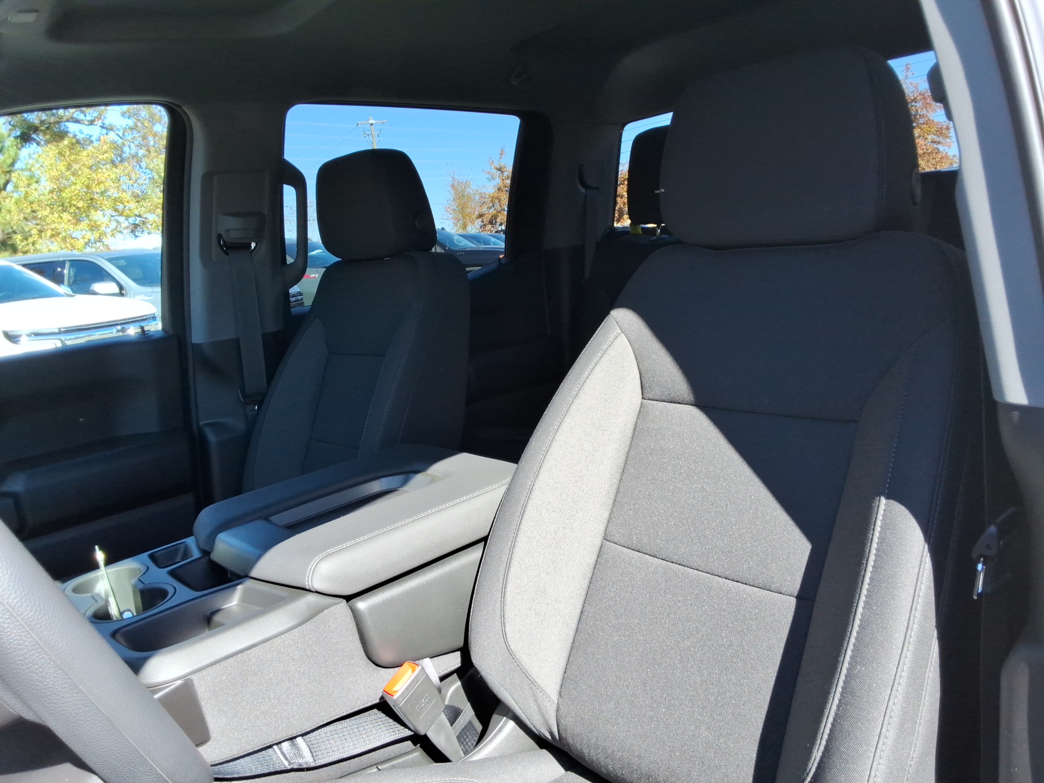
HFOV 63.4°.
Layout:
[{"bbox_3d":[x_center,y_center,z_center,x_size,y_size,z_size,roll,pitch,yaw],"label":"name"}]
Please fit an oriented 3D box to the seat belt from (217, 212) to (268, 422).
[{"bbox_3d":[-0.555,-0.145,1.709,0.070,0.424,0.090,14,20,41],"label":"seat belt"}]

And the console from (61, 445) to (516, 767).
[{"bbox_3d":[-0.249,0.236,1.034,0.310,0.200,0.560,6,15,43],"label":"console"}]

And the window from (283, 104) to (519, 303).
[{"bbox_3d":[-0.265,-0.455,2.073,0.050,0.440,0.715,25,28,37],"label":"window"}]

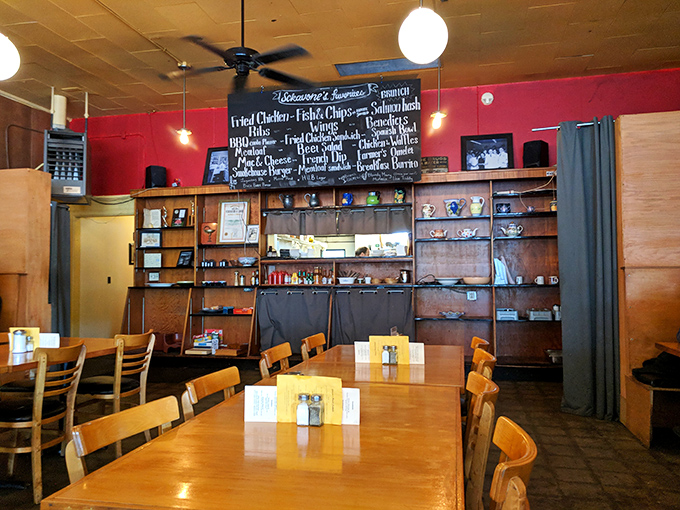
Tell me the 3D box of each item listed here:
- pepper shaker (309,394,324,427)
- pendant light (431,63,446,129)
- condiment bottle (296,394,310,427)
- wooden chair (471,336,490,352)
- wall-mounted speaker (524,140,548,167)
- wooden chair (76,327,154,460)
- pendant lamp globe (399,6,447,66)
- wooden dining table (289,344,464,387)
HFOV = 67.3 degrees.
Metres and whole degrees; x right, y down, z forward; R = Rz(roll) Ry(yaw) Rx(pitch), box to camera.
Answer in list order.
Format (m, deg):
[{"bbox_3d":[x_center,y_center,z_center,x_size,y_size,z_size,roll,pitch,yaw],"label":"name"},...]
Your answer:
[{"bbox_3d":[-0.076,0.513,1.695,0.039,0.103,0.039,-1,-2,13],"label":"pepper shaker"},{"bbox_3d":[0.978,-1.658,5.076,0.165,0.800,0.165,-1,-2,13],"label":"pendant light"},{"bbox_3d":[-0.117,0.514,1.703,0.039,0.103,0.039,-1,-2,13],"label":"condiment bottle"},{"bbox_3d":[0.665,0.945,3.199,0.510,0.840,0.430,-1,-2,11],"label":"wooden chair"},{"bbox_3d":[2.368,-1.212,6.176,0.200,0.335,0.225,2,-3,-40],"label":"wall-mounted speaker"},{"bbox_3d":[-1.643,0.980,3.670,0.510,0.840,0.430,-1,-2,19],"label":"wooden chair"},{"bbox_3d":[0.532,-1.403,3.273,0.315,0.340,0.315,-1,-2,13],"label":"pendant lamp globe"},{"bbox_3d":[0.257,0.987,2.938,0.900,0.750,1.260,-1,-2,13],"label":"wooden dining table"}]

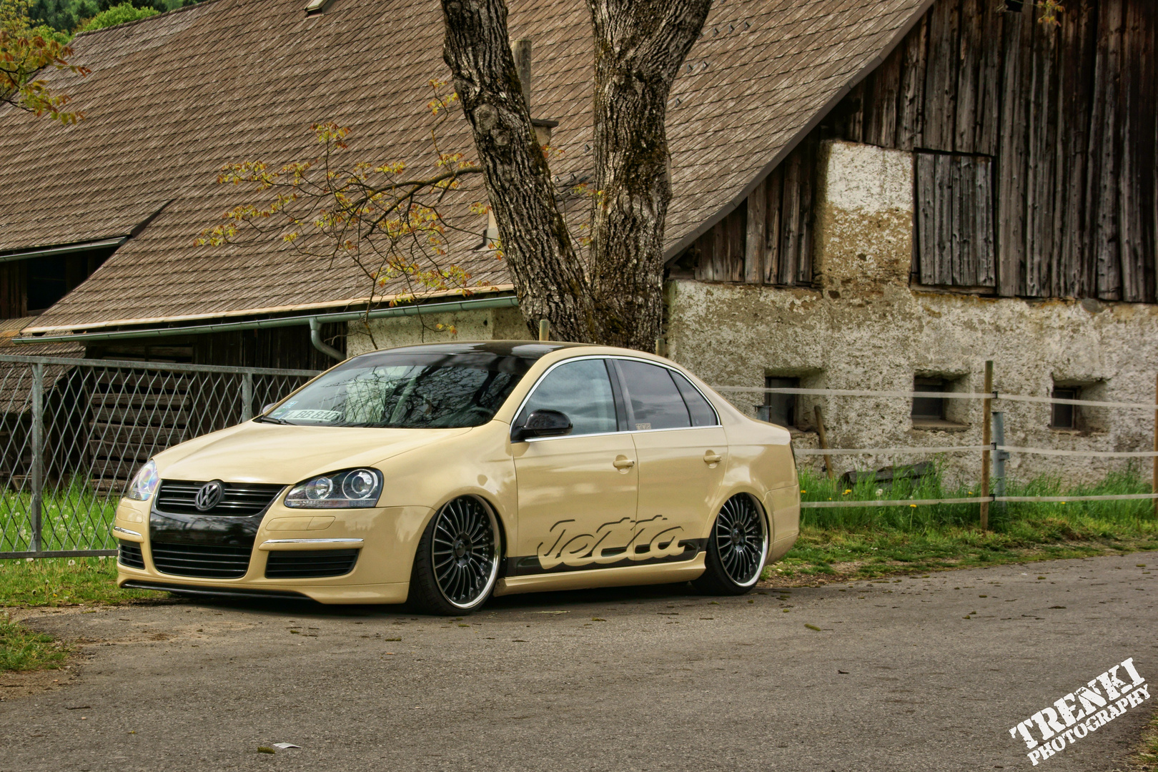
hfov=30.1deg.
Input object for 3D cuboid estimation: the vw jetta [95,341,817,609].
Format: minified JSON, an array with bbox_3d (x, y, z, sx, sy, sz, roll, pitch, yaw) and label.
[{"bbox_3d":[-0.430,0.466,11.900,1.830,1.380,4.540,0,-2,35],"label":"vw jetta"}]

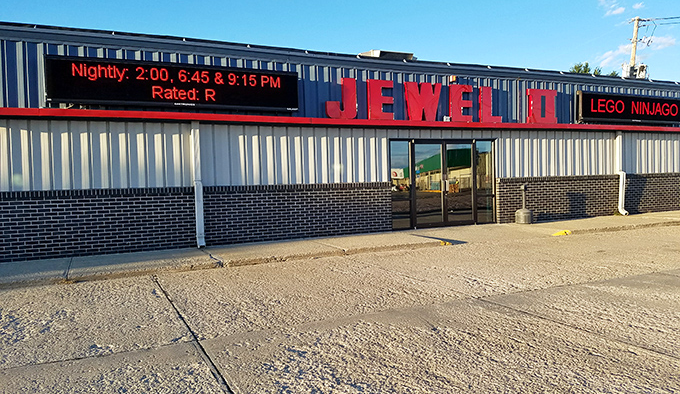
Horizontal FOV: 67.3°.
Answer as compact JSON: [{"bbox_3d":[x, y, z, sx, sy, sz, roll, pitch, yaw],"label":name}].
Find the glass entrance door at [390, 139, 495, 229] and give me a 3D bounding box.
[{"bbox_3d":[2.585,-0.337,12.477,3.150,2.140,0.130,-2,2,-25],"label":"glass entrance door"}]

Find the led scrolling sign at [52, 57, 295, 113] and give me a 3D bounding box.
[{"bbox_3d":[-2.895,-2.044,9.490,4.460,0.770,0.170,-2,2,-25],"label":"led scrolling sign"}]

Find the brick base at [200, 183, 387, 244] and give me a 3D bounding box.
[{"bbox_3d":[-0.755,0.289,10.895,4.220,1.175,0.170,-2,2,-25],"label":"brick base"}]

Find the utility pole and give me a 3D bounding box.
[{"bbox_3d":[16.542,-5.188,29.177,0.270,10.100,0.270,3,2,-25],"label":"utility pole"}]

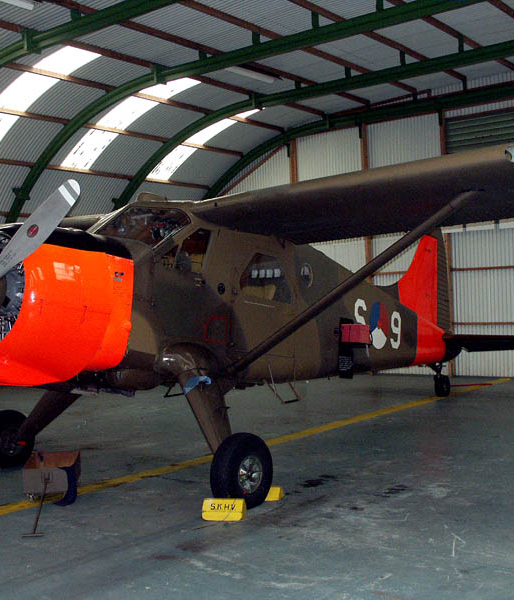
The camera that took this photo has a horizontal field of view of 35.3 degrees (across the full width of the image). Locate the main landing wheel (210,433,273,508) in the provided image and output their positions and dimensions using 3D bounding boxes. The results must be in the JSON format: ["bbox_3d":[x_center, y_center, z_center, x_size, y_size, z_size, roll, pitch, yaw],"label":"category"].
[{"bbox_3d":[-0.114,1.345,6.369,0.235,0.610,0.620,-2,0,38],"label":"main landing wheel"}]

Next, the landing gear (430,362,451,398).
[{"bbox_3d":[2.913,1.258,12.746,0.180,0.555,0.400,-2,0,38],"label":"landing gear"}]

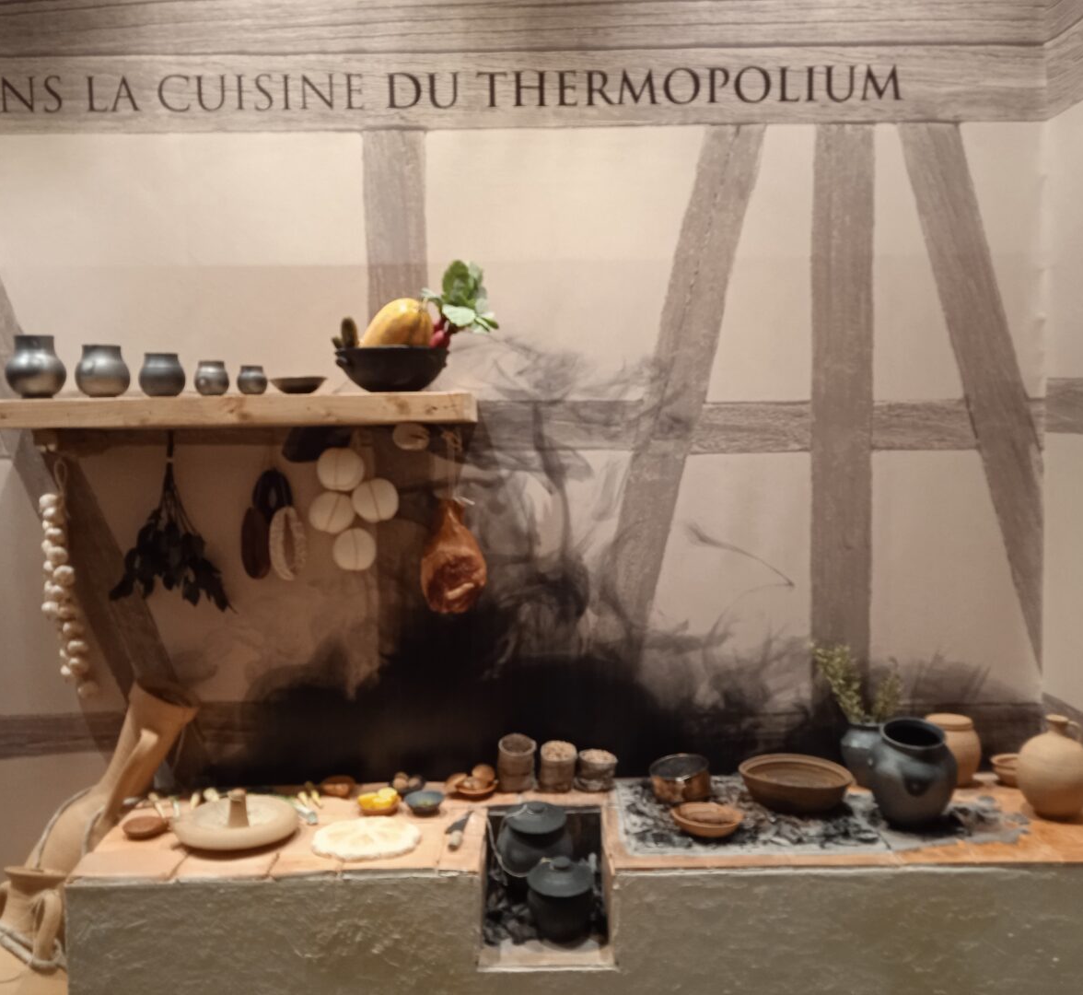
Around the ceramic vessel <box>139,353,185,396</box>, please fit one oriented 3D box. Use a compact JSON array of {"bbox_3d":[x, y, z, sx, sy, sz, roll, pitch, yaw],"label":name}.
[{"bbox_3d":[-0.865,-0.278,2.447,0.105,0.103,0.105,-1,5,1],"label":"ceramic vessel"}]

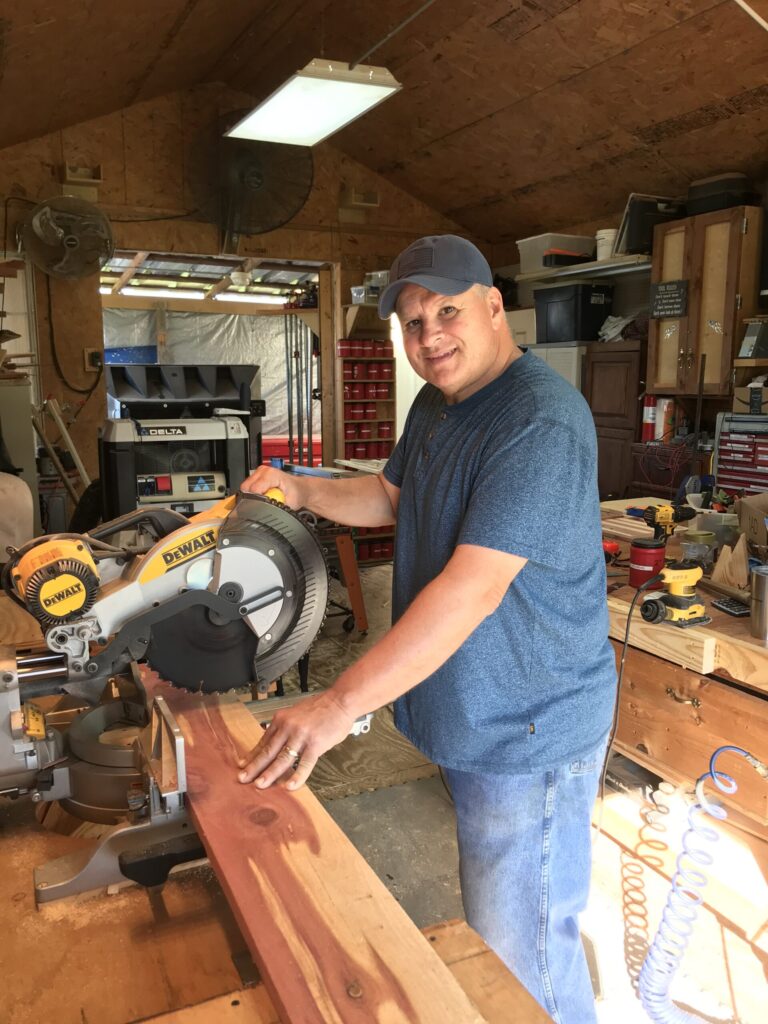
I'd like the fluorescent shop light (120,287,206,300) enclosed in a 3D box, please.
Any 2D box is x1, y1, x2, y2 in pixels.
[{"bbox_3d":[-2.328,-2.302,8.734,0.888,0.080,0.100,-5,11,-28],"label":"fluorescent shop light"}]

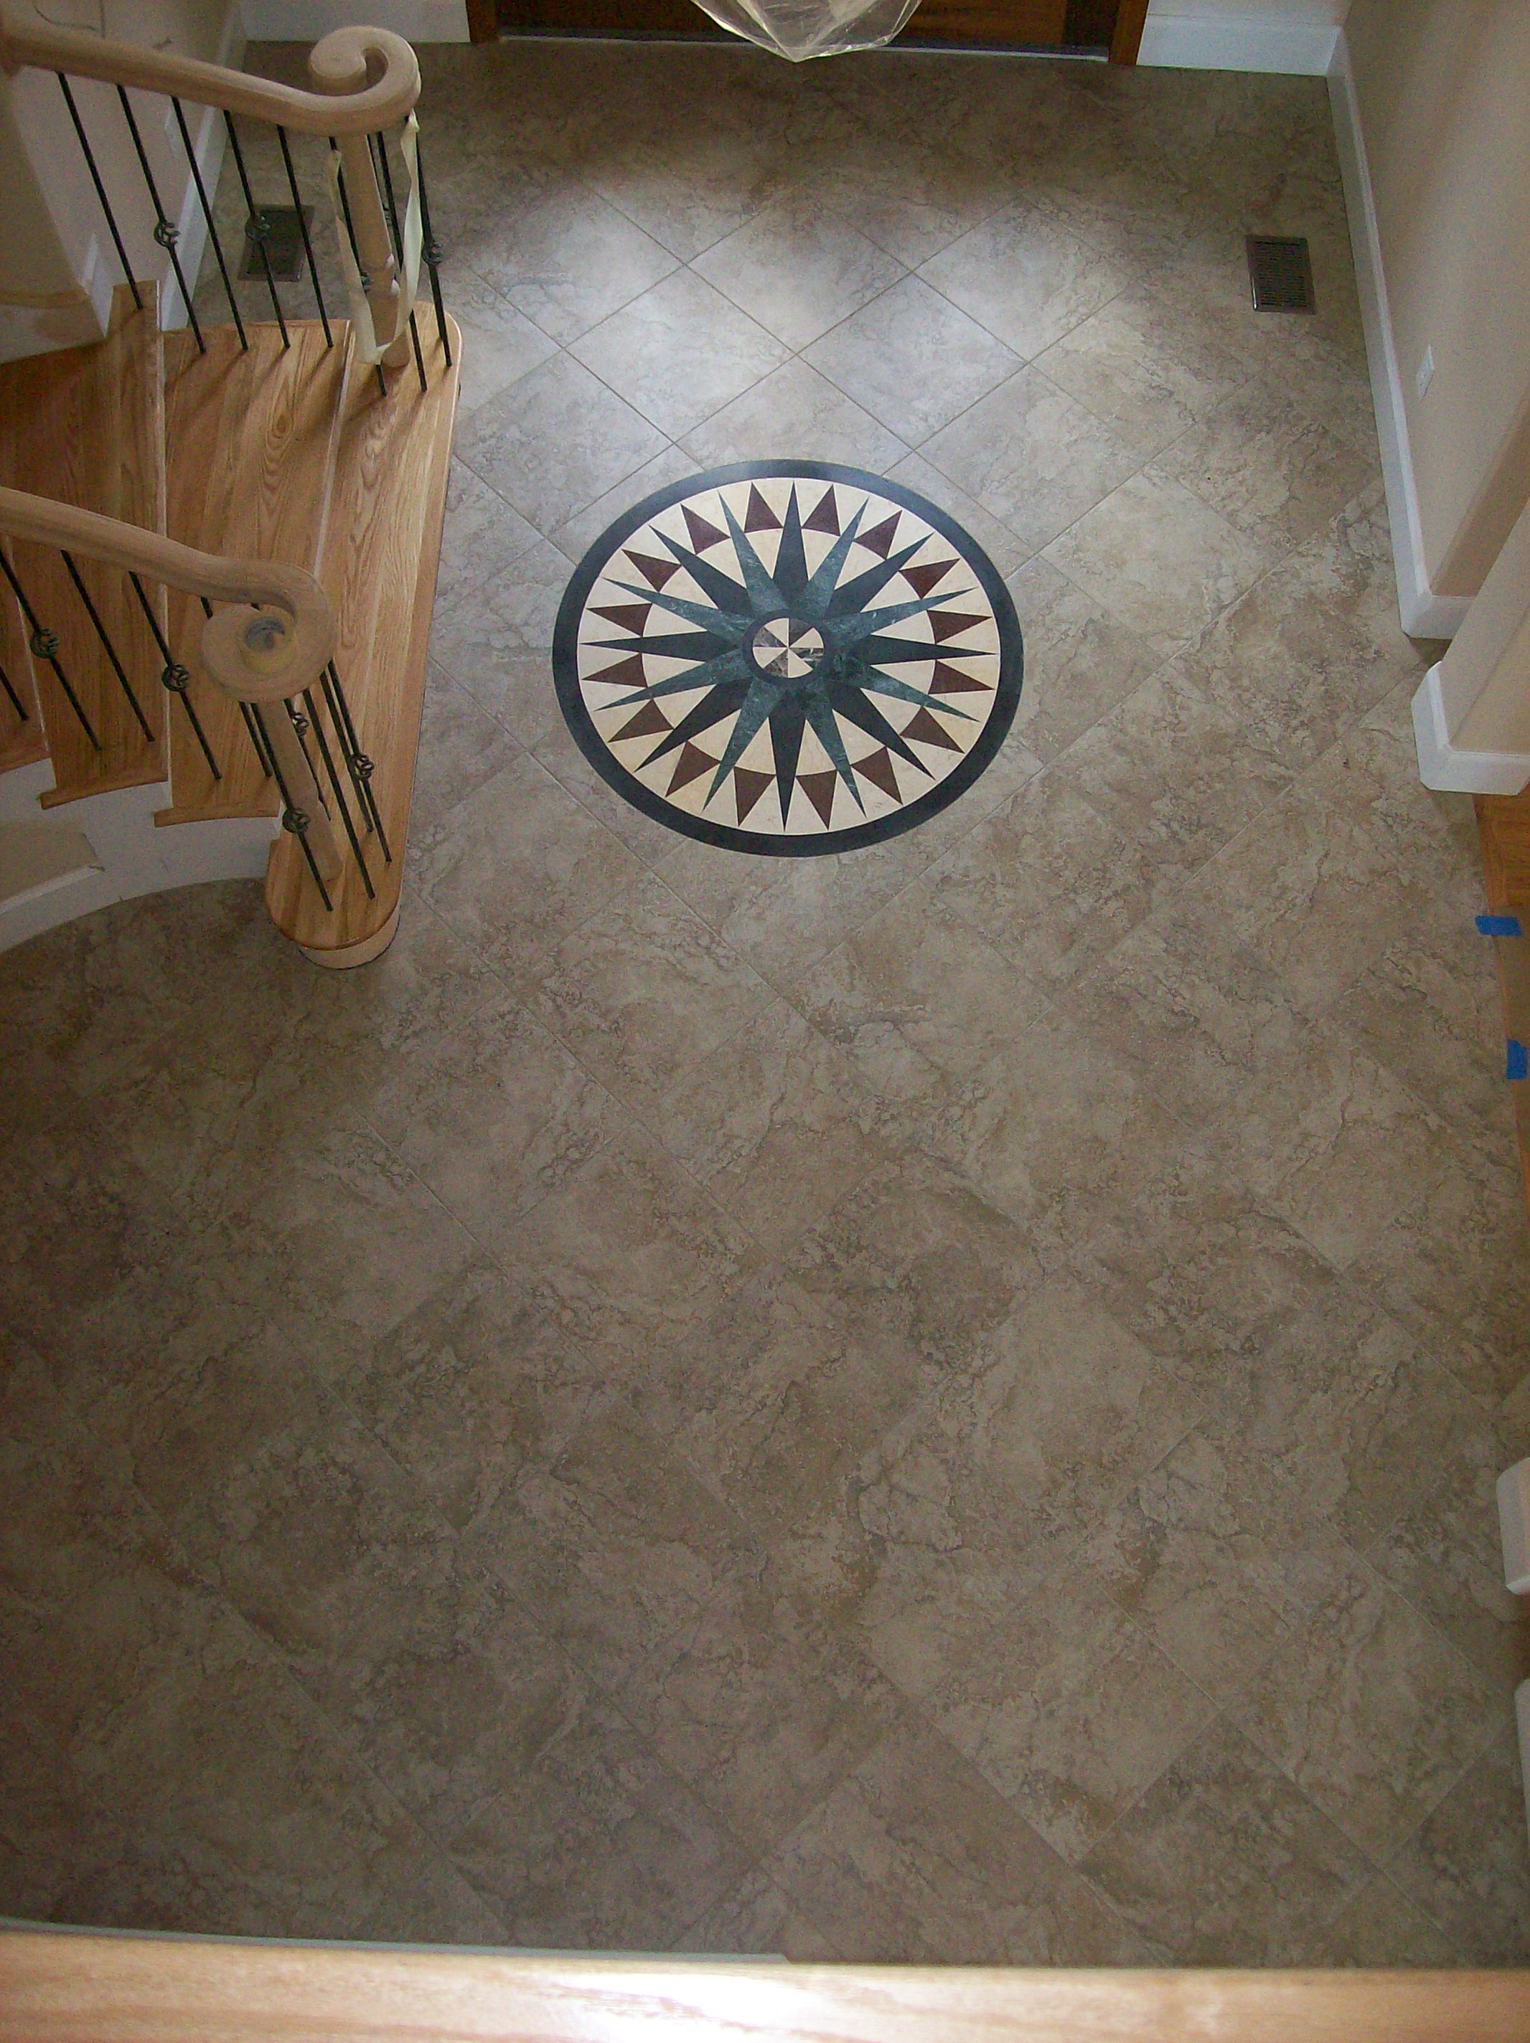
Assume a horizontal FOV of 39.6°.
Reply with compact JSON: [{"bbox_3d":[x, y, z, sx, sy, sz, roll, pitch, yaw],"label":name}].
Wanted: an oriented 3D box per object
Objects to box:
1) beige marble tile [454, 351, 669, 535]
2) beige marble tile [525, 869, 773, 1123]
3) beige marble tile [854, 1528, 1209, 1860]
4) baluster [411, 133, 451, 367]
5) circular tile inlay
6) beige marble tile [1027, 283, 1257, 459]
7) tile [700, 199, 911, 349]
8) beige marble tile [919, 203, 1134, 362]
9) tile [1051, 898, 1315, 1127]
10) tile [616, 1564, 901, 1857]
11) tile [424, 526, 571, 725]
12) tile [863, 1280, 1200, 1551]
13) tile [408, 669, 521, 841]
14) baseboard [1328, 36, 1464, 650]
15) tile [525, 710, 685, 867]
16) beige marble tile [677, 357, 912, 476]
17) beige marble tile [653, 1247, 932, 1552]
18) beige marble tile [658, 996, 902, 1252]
[{"bbox_3d":[-0.569,-1.570,5.761,0.459,0.012,0.459,-41,73,-17],"label":"beige marble tile"},{"bbox_3d":[-0.290,-0.069,5.056,0.457,0.012,0.457,-41,73,-17],"label":"beige marble tile"},{"bbox_3d":[0.639,1.442,4.458,0.457,0.012,0.457,-41,73,-17],"label":"beige marble tile"},{"bbox_3d":[-0.818,-1.896,5.190,0.045,0.880,0.045,2,66,0],"label":"baluster"},{"bbox_3d":[0.063,-0.960,5.506,1.213,0.012,1.213,0,67,-1],"label":"circular tile inlay"},{"bbox_3d":[1.050,-1.791,5.845,0.457,0.012,0.457,-41,73,-17],"label":"beige marble tile"},{"bbox_3d":[0.095,-2.121,5.989,0.457,0.012,0.457,-41,73,-17],"label":"tile"},{"bbox_3d":[0.737,-2.092,5.975,0.457,0.012,0.457,-41,73,-17],"label":"beige marble tile"},{"bbox_3d":[1.026,-0.031,5.130,0.457,0.010,0.457,-41,73,-17],"label":"tile"},{"bbox_3d":[-0.007,1.430,4.466,0.459,0.012,0.459,-41,73,-17],"label":"tile"},{"bbox_3d":[-0.588,-0.977,5.502,0.459,0.012,0.459,-41,73,-17],"label":"tile"},{"bbox_3d":[0.662,0.858,4.711,0.457,0.012,0.457,-41,73,-17],"label":"tile"},{"bbox_3d":[-0.923,-0.688,5.347,0.457,0.012,0.457,-41,73,-17],"label":"tile"},{"bbox_3d":[1.717,-1.945,5.858,0.080,0.180,1.975,0,67,-1],"label":"baseboard"},{"bbox_3d":[-0.391,-0.569,5.307,0.137,0.012,0.457,-41,73,-17],"label":"tile"},{"bbox_3d":[0.079,-1.536,5.711,0.457,0.012,0.457,-41,73,-17],"label":"beige marble tile"},{"bbox_3d":[0.029,0.839,4.665,0.457,0.012,0.457,-41,73,-17],"label":"beige marble tile"},{"bbox_3d":[0.028,0.241,4.985,0.459,0.012,0.459,-41,73,-17],"label":"beige marble tile"}]

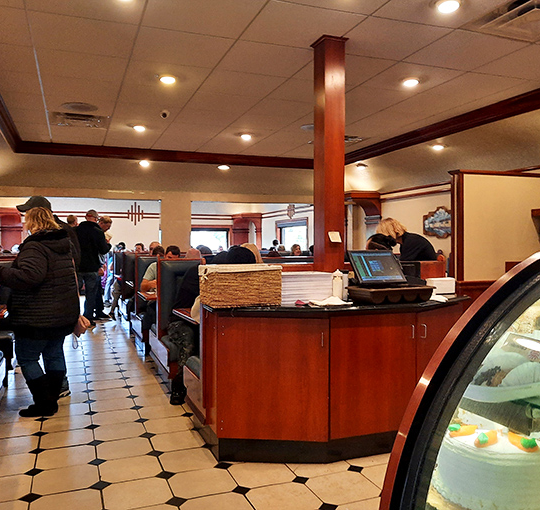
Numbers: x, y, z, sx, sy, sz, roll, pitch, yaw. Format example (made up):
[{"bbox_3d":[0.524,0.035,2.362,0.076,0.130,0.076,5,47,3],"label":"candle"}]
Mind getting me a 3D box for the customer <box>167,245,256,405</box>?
[{"bbox_3d":[-0.561,0.572,4.396,0.660,1.270,0.800,0,0,-22],"label":"customer"}]

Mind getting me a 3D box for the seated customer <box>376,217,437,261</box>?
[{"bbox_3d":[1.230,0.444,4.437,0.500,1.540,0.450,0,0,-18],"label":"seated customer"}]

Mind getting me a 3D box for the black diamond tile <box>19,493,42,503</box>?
[{"bbox_3d":[-1.174,1.194,2.415,0.077,0.010,0.077,0,1,23],"label":"black diamond tile"}]

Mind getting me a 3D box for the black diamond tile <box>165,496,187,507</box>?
[{"bbox_3d":[-0.455,1.198,2.378,0.076,0.010,0.076,0,0,23],"label":"black diamond tile"}]

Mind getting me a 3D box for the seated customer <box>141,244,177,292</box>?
[{"bbox_3d":[-1.130,0.530,5.760,0.550,1.260,0.720,0,1,-22],"label":"seated customer"}]

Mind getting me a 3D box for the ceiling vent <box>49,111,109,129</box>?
[{"bbox_3d":[-1.991,-1.411,5.120,0.600,0.050,0.600,0,1,-22],"label":"ceiling vent"}]

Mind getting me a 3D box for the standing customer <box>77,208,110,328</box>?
[{"bbox_3d":[-2.849,0.194,7.950,0.540,1.820,0.420,0,1,34],"label":"standing customer"}]

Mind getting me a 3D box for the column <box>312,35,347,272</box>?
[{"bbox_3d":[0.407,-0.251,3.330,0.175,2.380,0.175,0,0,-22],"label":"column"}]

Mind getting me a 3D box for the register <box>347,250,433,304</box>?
[{"bbox_3d":[0.781,0.146,3.247,0.450,0.340,0.360,0,0,-24],"label":"register"}]

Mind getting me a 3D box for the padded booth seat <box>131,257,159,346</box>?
[{"bbox_3d":[-1.110,0.575,6.350,1.200,1.150,1.080,0,1,-22],"label":"padded booth seat"}]

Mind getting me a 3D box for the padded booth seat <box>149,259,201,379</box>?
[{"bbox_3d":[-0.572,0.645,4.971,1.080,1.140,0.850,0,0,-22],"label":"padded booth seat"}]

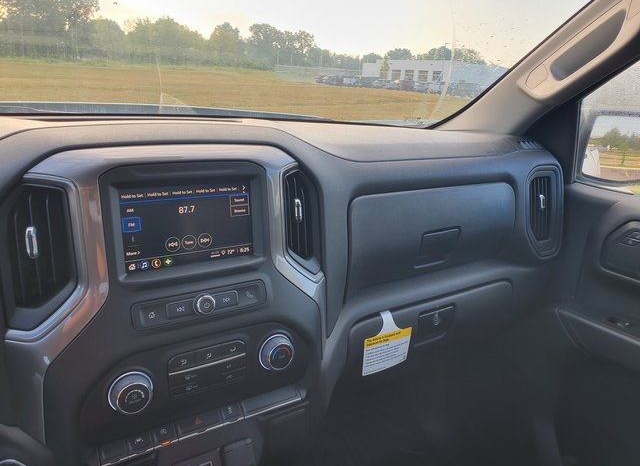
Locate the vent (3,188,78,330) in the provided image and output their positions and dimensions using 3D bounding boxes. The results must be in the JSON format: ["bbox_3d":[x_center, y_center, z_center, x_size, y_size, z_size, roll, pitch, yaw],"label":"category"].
[{"bbox_3d":[-0.287,0.022,0.493,0.060,0.145,0.035,-7,9,-33],"label":"vent"}]

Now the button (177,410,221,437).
[{"bbox_3d":[-0.146,0.231,0.582,0.050,0.012,0.018,-7,62,-33],"label":"button"}]

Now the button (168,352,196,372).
[{"bbox_3d":[-0.156,0.145,0.543,0.030,0.019,0.008,-7,14,-33],"label":"button"}]

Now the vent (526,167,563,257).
[{"bbox_3d":[0.439,-0.043,0.960,0.097,0.172,0.035,-3,7,-23],"label":"vent"}]

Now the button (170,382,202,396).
[{"bbox_3d":[-0.155,0.182,0.561,0.039,0.011,0.008,-7,9,-33],"label":"button"}]

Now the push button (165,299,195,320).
[{"bbox_3d":[-0.157,0.085,0.540,0.031,0.018,0.008,-7,4,-33],"label":"push button"}]

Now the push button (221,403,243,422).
[{"bbox_3d":[-0.111,0.222,0.595,0.027,0.018,0.008,-7,-20,-33],"label":"push button"}]

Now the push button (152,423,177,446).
[{"bbox_3d":[-0.179,0.232,0.549,0.026,0.017,0.008,-7,-20,-33],"label":"push button"}]

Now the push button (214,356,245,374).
[{"bbox_3d":[-0.112,0.161,0.588,0.042,0.013,0.008,-7,9,-33],"label":"push button"}]

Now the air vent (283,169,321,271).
[{"bbox_3d":[-0.029,-0.011,0.661,0.060,0.142,0.035,-7,9,-33],"label":"air vent"}]

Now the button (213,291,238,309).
[{"bbox_3d":[-0.112,0.080,0.570,0.031,0.017,0.008,-7,4,-33],"label":"button"}]

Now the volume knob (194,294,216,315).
[{"bbox_3d":[-0.133,0.084,0.561,0.022,0.022,0.012,-7,6,-33],"label":"volume knob"}]

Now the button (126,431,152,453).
[{"bbox_3d":[-0.202,0.234,0.534,0.026,0.017,0.008,-7,-20,-33],"label":"button"}]

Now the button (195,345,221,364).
[{"bbox_3d":[-0.134,0.146,0.572,0.030,0.018,0.008,-7,9,-33],"label":"button"}]

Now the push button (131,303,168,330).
[{"bbox_3d":[-0.185,0.089,0.522,0.036,0.019,0.008,-7,4,-33],"label":"push button"}]

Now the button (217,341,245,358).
[{"bbox_3d":[-0.105,0.139,0.576,0.033,0.018,0.008,-7,14,-33],"label":"button"}]

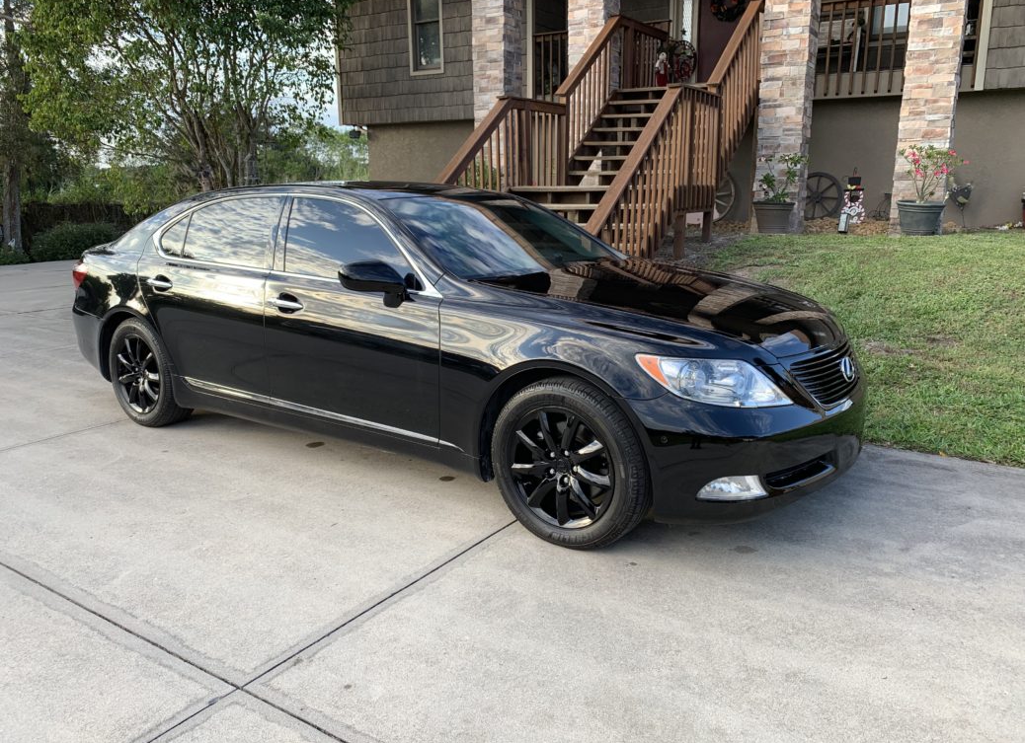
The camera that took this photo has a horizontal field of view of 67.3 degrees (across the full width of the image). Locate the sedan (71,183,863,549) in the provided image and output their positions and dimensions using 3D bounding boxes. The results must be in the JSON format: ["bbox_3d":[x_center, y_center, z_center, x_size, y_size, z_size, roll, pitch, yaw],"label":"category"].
[{"bbox_3d":[-0.632,-0.366,4.612,5.070,1.470,1.920,8,15,34],"label":"sedan"}]

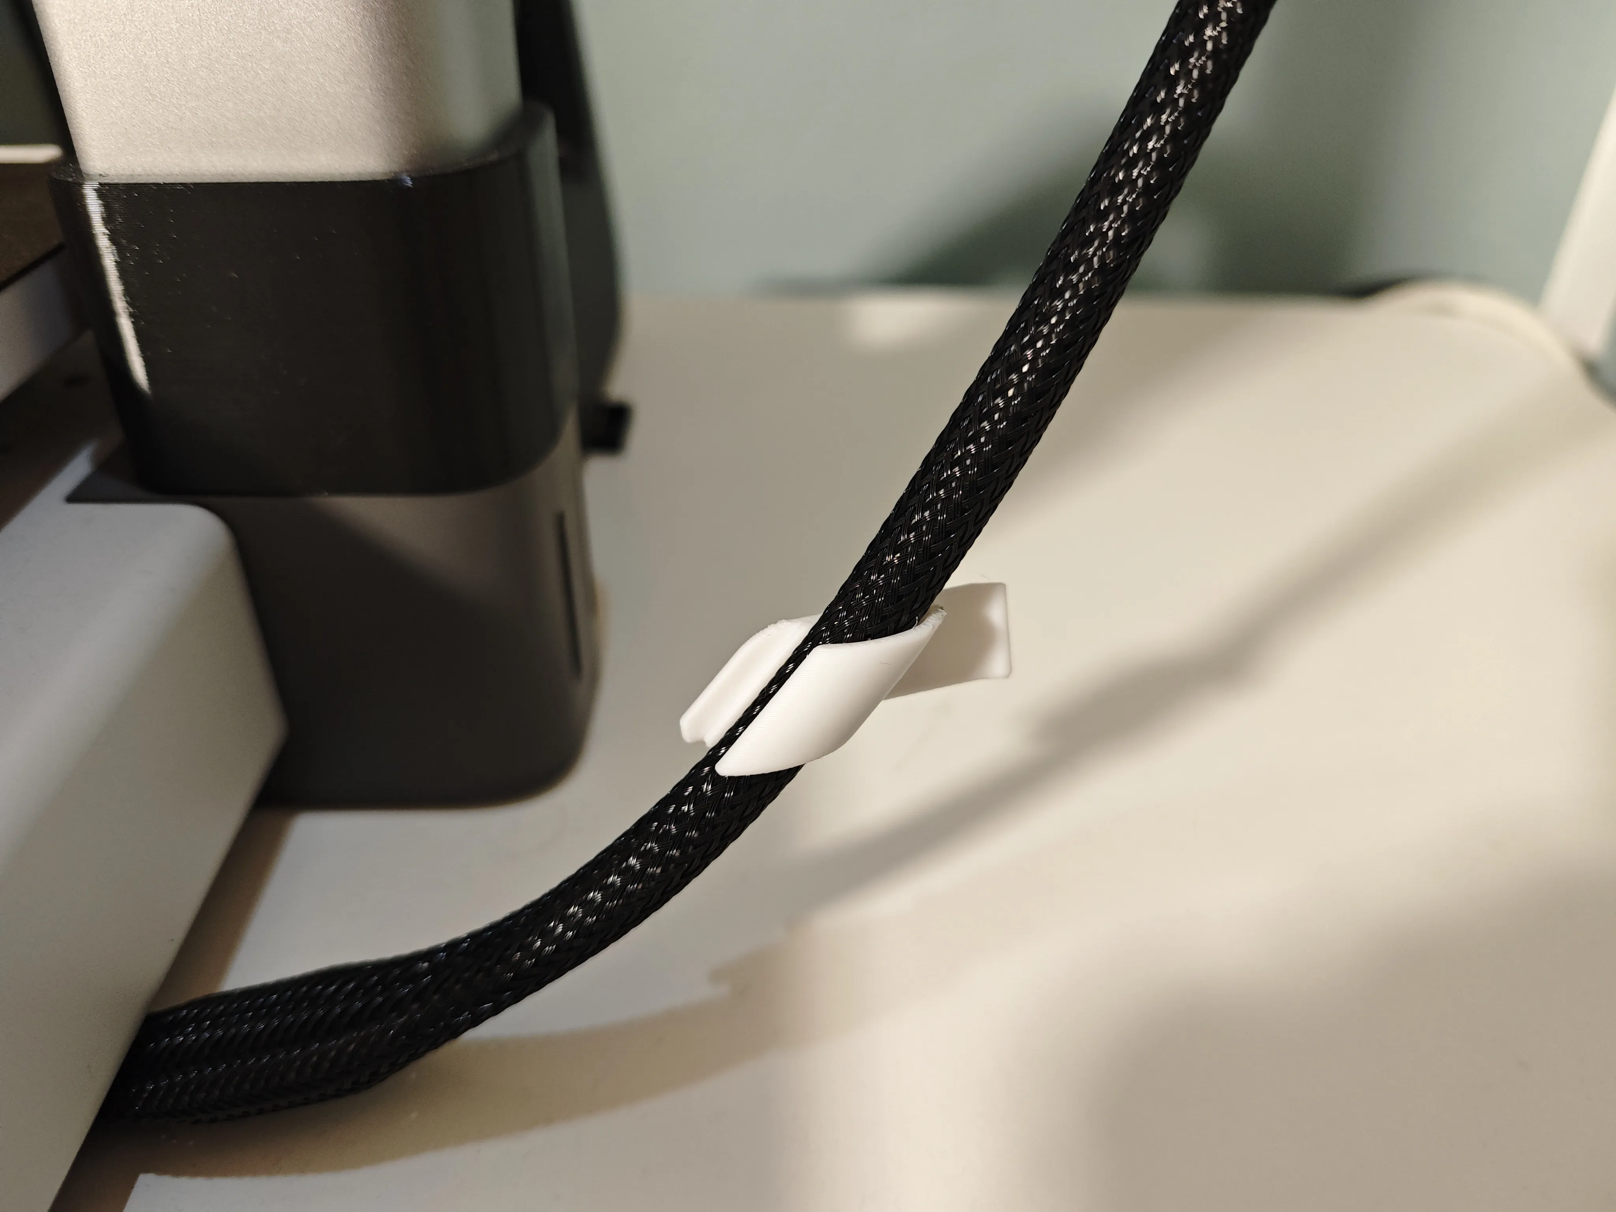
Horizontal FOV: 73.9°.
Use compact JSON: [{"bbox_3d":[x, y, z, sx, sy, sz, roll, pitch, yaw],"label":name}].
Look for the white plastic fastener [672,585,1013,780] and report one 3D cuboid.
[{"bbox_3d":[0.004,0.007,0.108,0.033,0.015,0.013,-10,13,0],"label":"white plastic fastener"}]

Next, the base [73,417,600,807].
[{"bbox_3d":[-0.065,-0.008,0.172,0.059,0.051,0.063,0,33,-5],"label":"base"}]

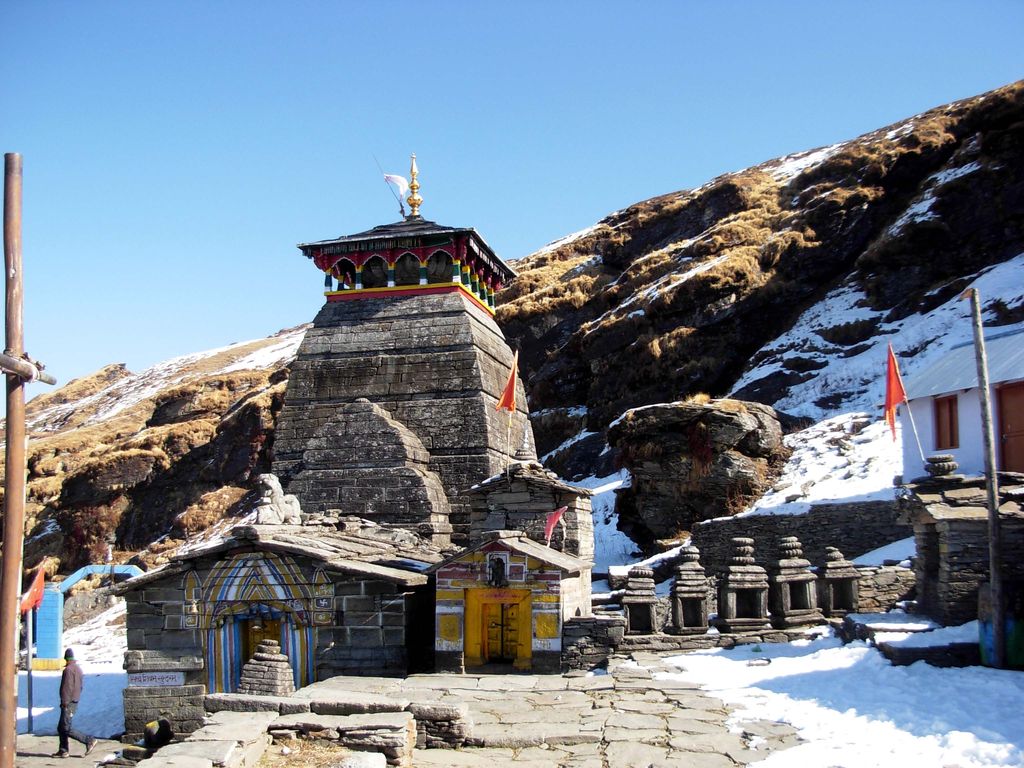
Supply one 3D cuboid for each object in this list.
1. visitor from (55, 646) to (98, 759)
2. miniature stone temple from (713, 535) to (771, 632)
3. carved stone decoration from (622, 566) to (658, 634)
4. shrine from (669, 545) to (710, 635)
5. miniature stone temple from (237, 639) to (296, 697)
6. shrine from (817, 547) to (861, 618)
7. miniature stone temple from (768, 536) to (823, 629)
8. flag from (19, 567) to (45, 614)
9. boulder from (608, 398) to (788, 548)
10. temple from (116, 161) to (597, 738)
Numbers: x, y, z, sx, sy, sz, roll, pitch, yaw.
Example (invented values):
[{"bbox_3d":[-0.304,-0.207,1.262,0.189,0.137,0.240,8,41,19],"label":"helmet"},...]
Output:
[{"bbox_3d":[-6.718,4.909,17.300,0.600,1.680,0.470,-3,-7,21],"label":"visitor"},{"bbox_3d":[4.349,3.787,21.300,0.868,1.727,0.781,0,-6,-10],"label":"miniature stone temple"},{"bbox_3d":[2.372,3.978,20.700,0.556,1.203,0.445,0,-6,-4],"label":"carved stone decoration"},{"bbox_3d":[3.277,3.825,20.900,0.604,1.580,0.543,0,-6,-11],"label":"shrine"},{"bbox_3d":[-3.749,4.327,17.200,0.748,0.777,0.710,-2,-6,13],"label":"miniature stone temple"},{"bbox_3d":[6.529,3.950,22.500,0.696,1.364,0.627,0,-6,-11],"label":"shrine"},{"bbox_3d":[5.535,3.836,21.900,0.822,1.703,0.739,1,-7,-17],"label":"miniature stone temple"},{"bbox_3d":[-8.079,3.472,18.900,0.440,0.820,0.120,0,-6,-11],"label":"flag"},{"bbox_3d":[4.363,2.141,26.300,4.100,3.600,3.600,-1,-6,0],"label":"boulder"},{"bbox_3d":[-1.903,0.370,22.733,7.350,11.674,9.950,-2,-6,14],"label":"temple"}]

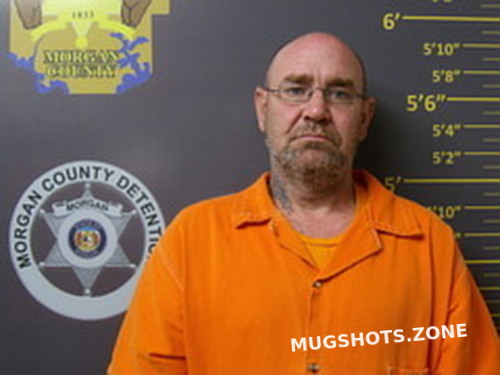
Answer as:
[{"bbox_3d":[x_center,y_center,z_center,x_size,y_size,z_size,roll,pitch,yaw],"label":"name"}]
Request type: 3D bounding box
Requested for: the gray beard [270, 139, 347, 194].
[{"bbox_3d":[0.091,-0.033,1.025,0.118,0.085,0.080,3,0,2],"label":"gray beard"}]

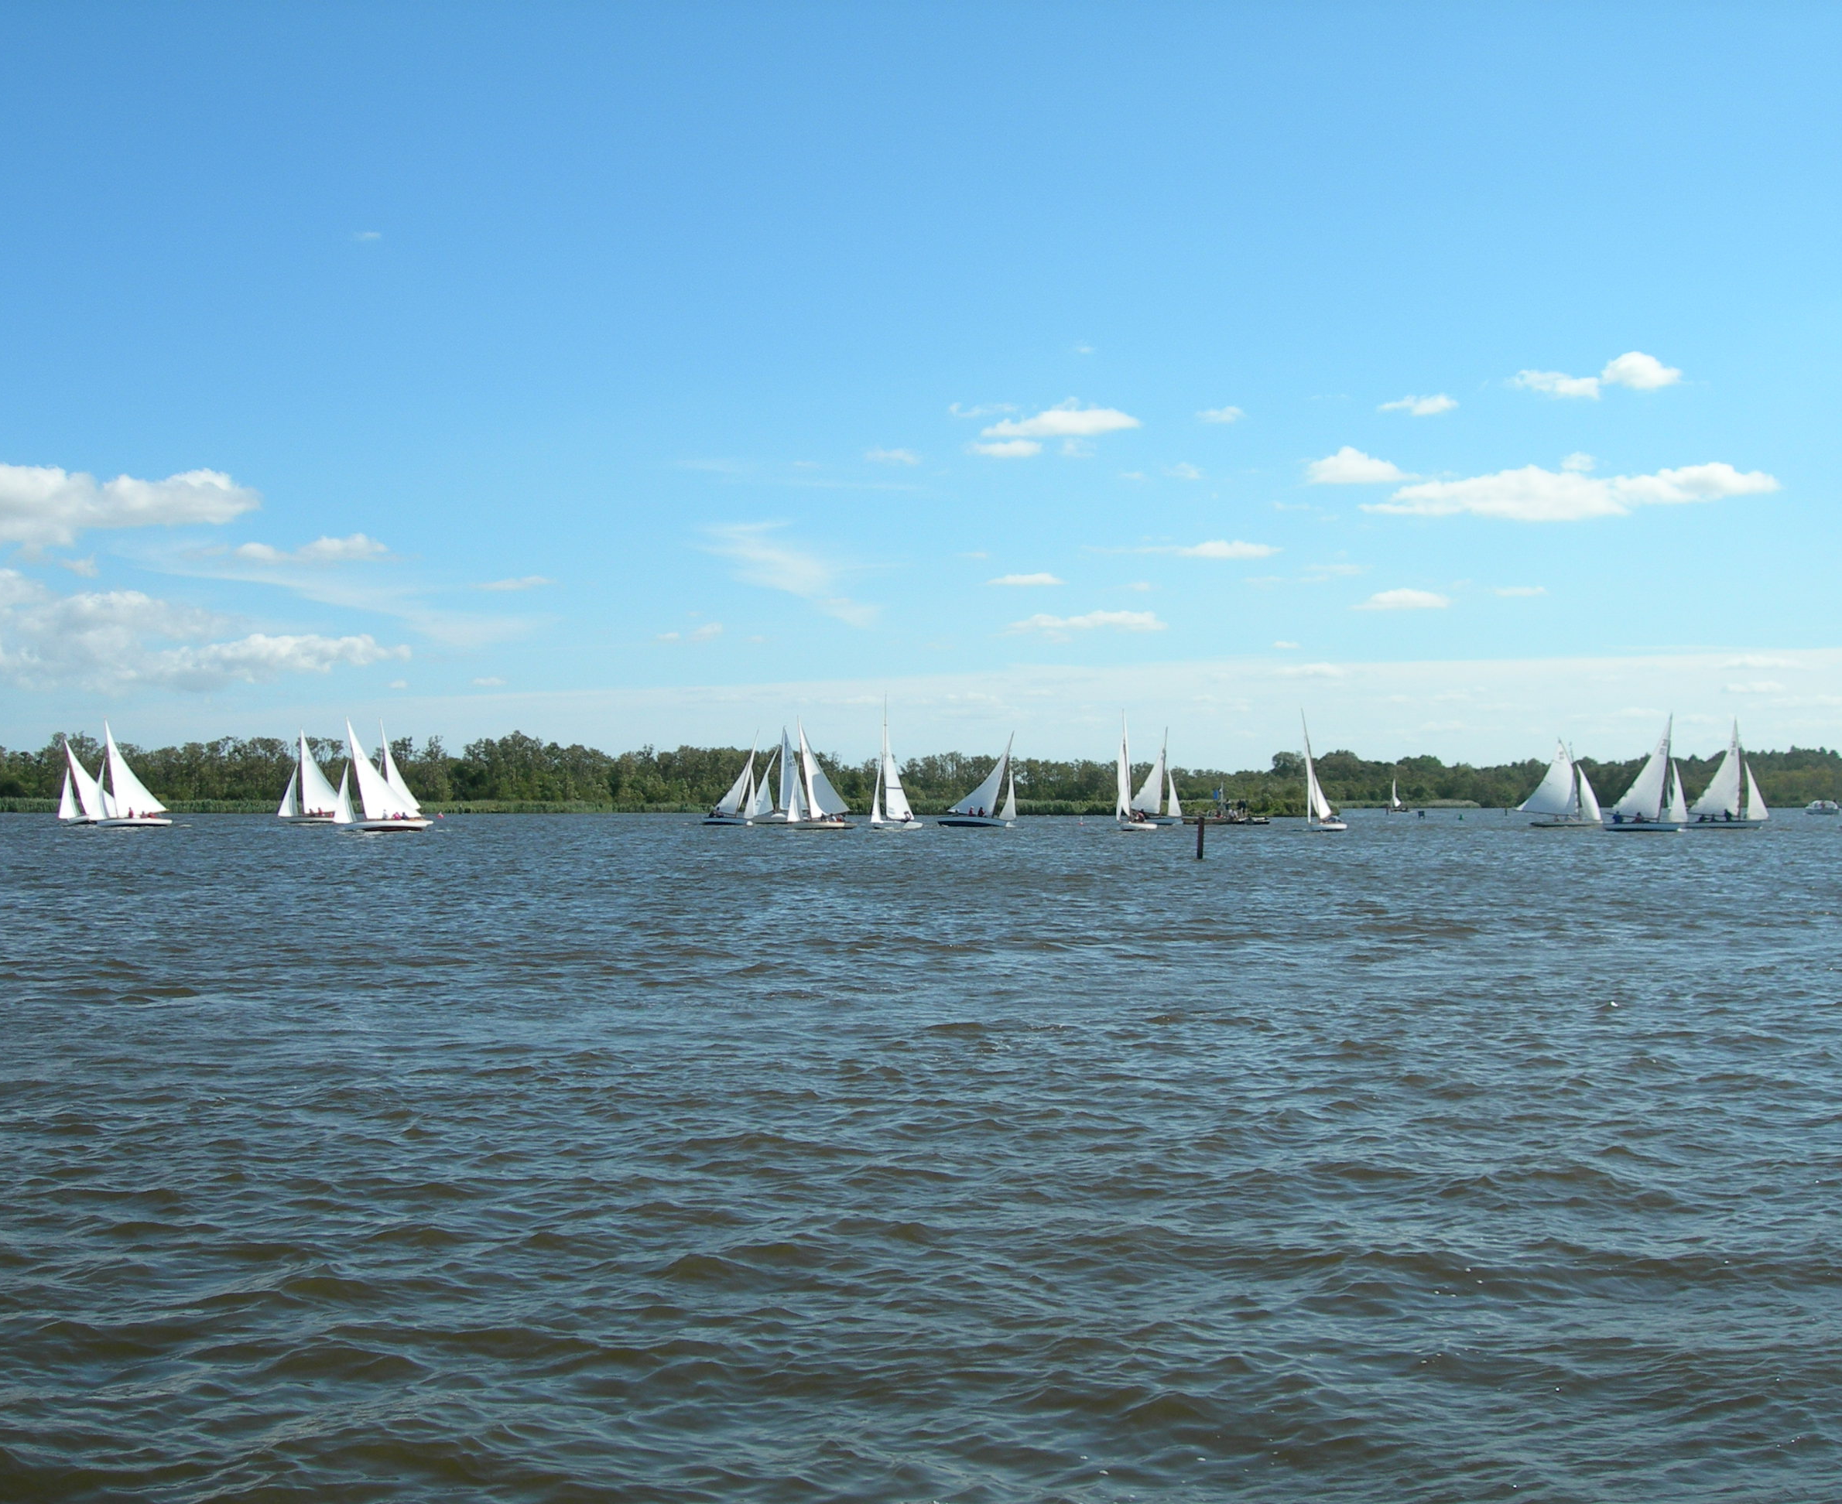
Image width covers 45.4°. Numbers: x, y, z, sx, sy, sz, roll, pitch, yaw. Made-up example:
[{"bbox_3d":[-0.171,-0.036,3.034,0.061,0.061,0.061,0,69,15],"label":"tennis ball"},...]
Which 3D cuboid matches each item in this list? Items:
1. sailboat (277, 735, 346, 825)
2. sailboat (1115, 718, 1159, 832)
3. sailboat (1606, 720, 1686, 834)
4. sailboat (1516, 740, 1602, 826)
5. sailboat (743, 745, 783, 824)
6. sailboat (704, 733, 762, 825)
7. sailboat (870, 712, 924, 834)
[{"bbox_3d":[-57.510,2.369,208.000,6.900,8.730,2.200,0,-1,-12],"label":"sailboat"},{"bbox_3d":[16.560,1.495,168.000,2.100,9.090,6.600,0,-1,26],"label":"sailboat"},{"bbox_3d":[54.640,1.624,166.000,6.400,8.800,2.200,0,-1,15],"label":"sailboat"},{"bbox_3d":[53.363,2.652,184.000,7.000,7.270,2.300,0,-1,-8],"label":"sailboat"},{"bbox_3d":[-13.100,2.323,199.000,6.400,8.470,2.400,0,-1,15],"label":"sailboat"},{"bbox_3d":[-16.637,2.278,194.000,2.200,8.280,6.500,1,-1,-44],"label":"sailboat"},{"bbox_3d":[-1.864,0.950,169.000,2.300,10.200,6.600,1,-1,-42],"label":"sailboat"}]

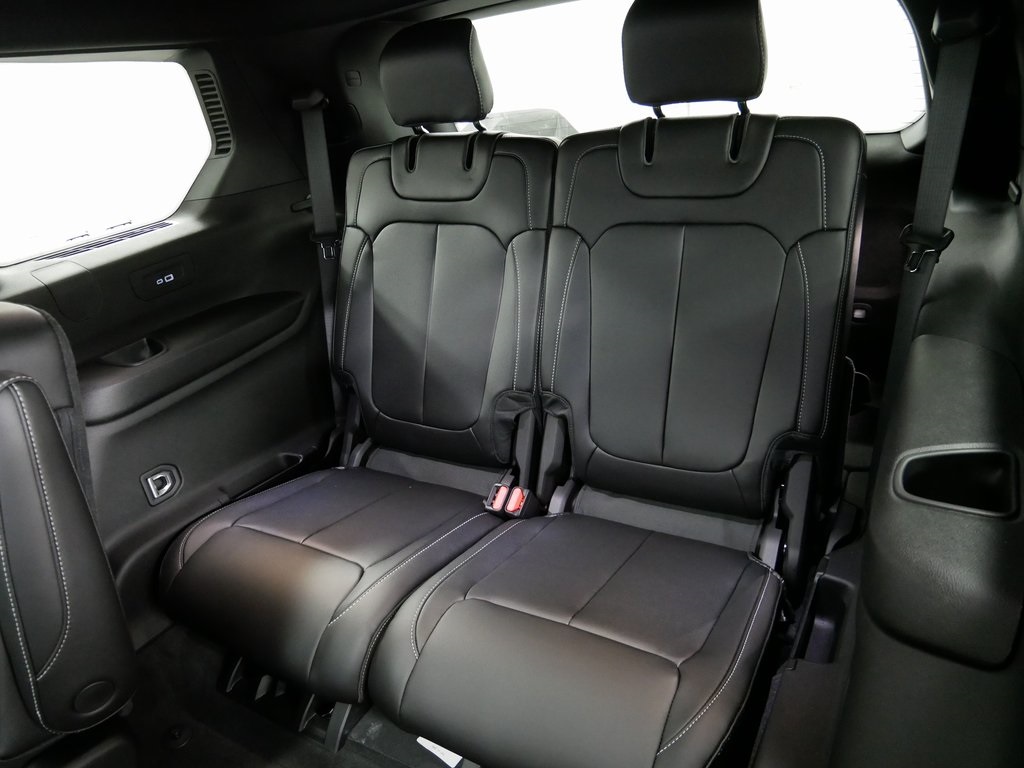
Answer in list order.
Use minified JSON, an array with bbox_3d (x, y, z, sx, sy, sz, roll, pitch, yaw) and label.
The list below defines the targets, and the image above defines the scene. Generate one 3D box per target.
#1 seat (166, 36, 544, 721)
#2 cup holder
[{"bbox_3d":[-0.229,-0.126,1.183,0.455,0.887,0.767,8,25,30],"label":"seat"},{"bbox_3d":[0.392,0.112,0.637,0.090,0.065,0.088,8,25,30],"label":"cup holder"}]

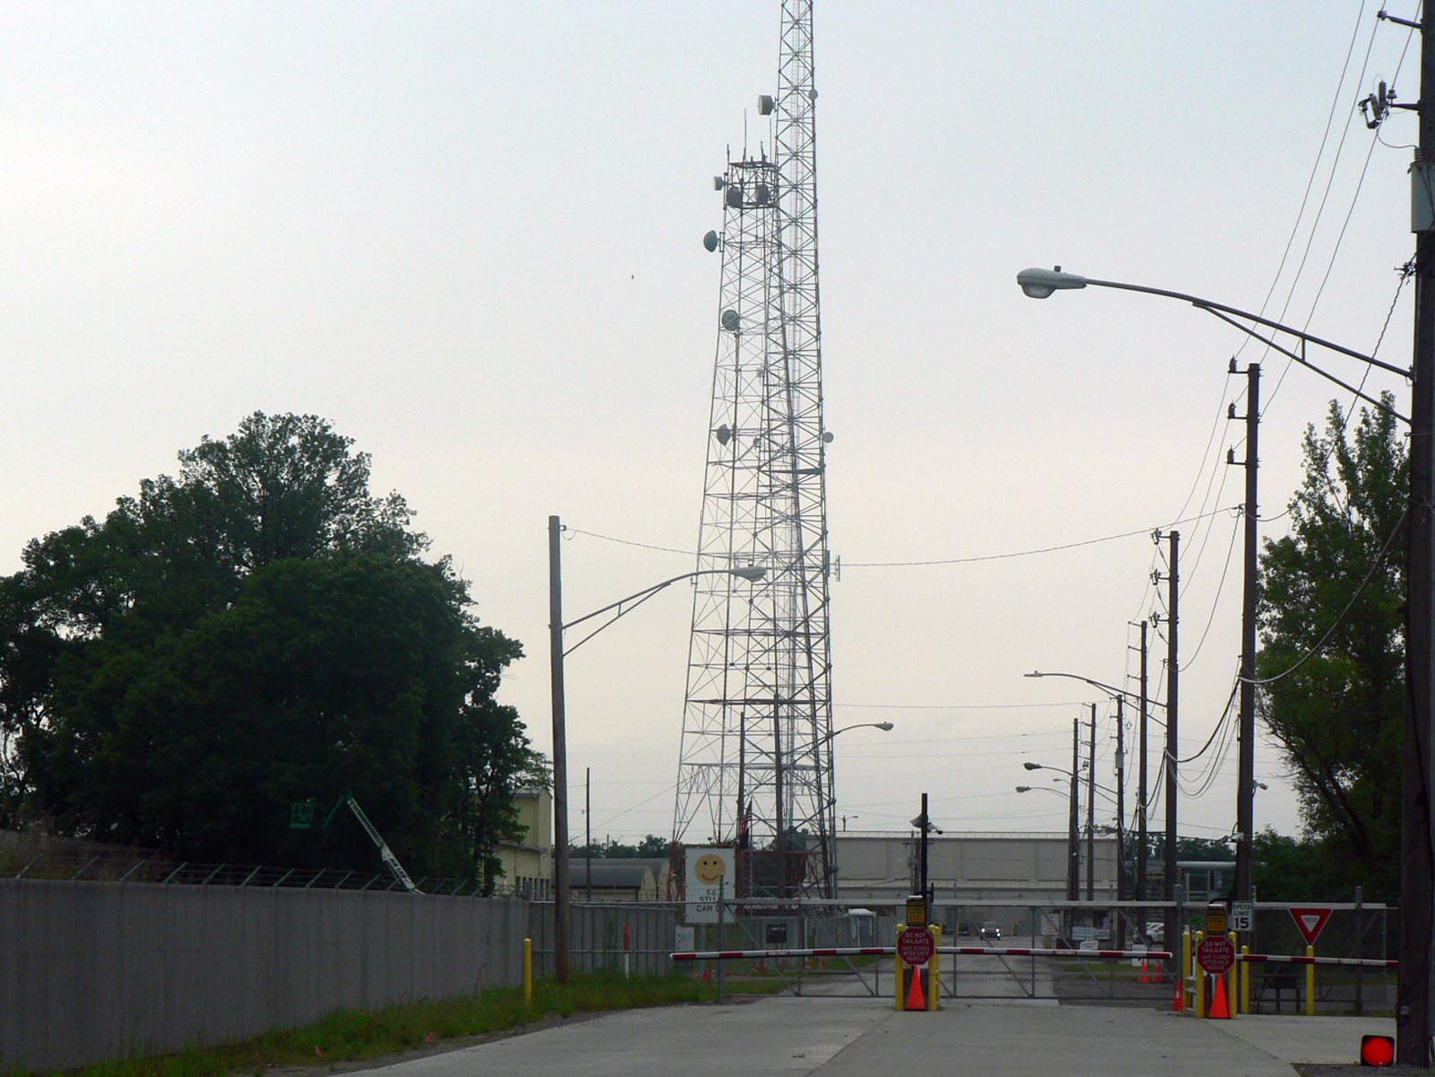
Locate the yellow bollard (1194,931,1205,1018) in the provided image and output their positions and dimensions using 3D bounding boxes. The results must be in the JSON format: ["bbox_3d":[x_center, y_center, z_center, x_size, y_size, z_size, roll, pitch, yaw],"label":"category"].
[{"bbox_3d":[7.740,6.986,77.755,0.130,1.390,0.130,0,-5,0],"label":"yellow bollard"}]

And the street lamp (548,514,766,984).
[{"bbox_3d":[-1.107,4.146,91.367,4.100,9.230,0.360,0,-5,3],"label":"street lamp"}]

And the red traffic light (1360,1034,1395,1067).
[{"bbox_3d":[6.943,5.387,51.000,0.345,0.345,0.250,0,-5,6],"label":"red traffic light"}]

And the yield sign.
[{"bbox_3d":[9.969,6.518,81.500,0.750,0.650,0.030,0,-4,3],"label":"yield sign"}]

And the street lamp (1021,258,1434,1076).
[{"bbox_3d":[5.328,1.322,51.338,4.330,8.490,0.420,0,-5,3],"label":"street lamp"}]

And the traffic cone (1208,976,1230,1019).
[{"bbox_3d":[8.090,7.402,78.300,0.360,0.710,0.360,0,-4,3],"label":"traffic cone"}]

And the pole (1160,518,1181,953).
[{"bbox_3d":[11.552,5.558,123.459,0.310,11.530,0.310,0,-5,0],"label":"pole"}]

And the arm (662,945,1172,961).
[{"bbox_3d":[3.333,6.747,79.000,8.200,0.200,0.120,0,-4,3],"label":"arm"}]

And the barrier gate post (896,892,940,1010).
[{"bbox_3d":[3.260,6.712,78.800,0.750,1.890,0.600,0,-4,3],"label":"barrier gate post"}]

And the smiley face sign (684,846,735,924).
[{"bbox_3d":[-0.179,8.499,119.000,1.250,1.870,0.060,0,-4,3],"label":"smiley face sign"}]

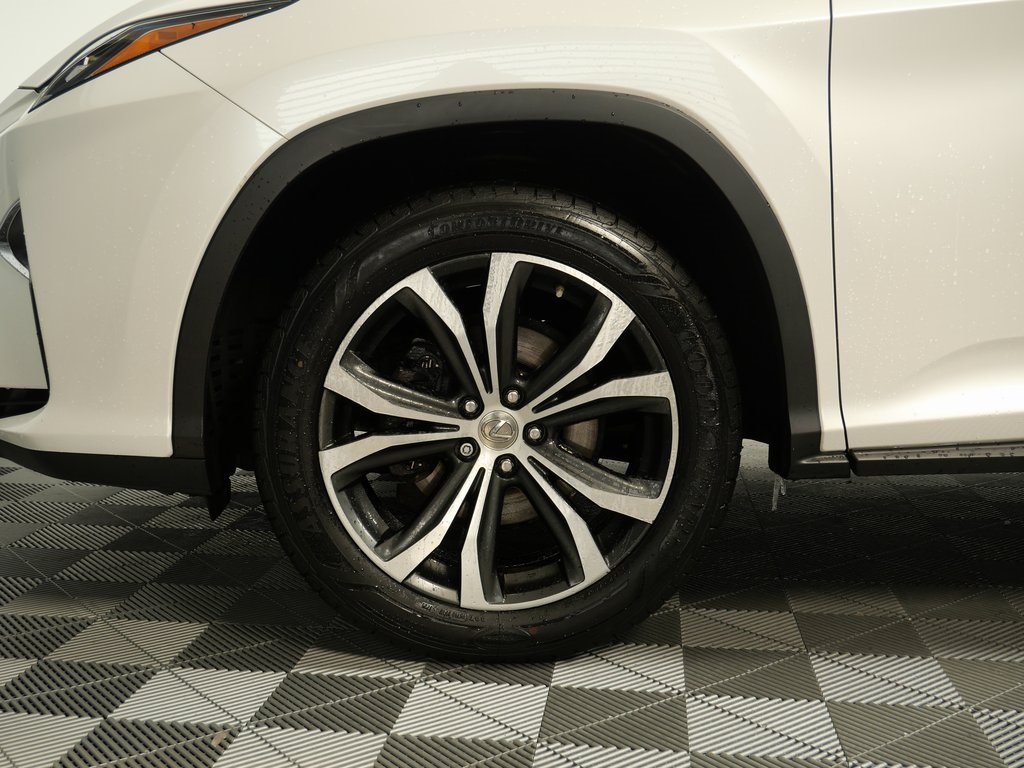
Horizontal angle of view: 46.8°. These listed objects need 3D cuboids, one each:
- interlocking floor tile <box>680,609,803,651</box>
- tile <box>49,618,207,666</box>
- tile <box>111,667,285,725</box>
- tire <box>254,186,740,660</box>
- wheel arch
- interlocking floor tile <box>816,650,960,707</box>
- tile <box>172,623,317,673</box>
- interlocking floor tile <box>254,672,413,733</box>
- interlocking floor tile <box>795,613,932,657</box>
[{"bbox_3d":[0.389,0.424,2.014,0.199,0.016,0.199,1,8,7],"label":"interlocking floor tile"},{"bbox_3d":[-0.623,0.427,1.932,0.199,0.016,0.199,1,8,7],"label":"tile"},{"bbox_3d":[-0.449,0.457,1.713,0.199,0.016,0.199,1,8,7],"label":"tile"},{"bbox_3d":[-0.026,0.050,1.896,0.762,0.750,0.243,0,7,-3],"label":"tire"},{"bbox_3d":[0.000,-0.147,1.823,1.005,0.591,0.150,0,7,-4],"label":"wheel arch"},{"bbox_3d":[0.563,0.455,1.795,0.199,0.016,0.199,1,8,7],"label":"interlocking floor tile"},{"bbox_3d":[-0.425,0.431,1.909,0.199,0.016,0.199,1,8,7],"label":"tile"},{"bbox_3d":[-0.251,0.462,1.690,0.199,0.016,0.199,1,8,7],"label":"interlocking floor tile"},{"bbox_3d":[0.586,0.429,1.991,0.199,0.016,0.199,1,8,7],"label":"interlocking floor tile"}]

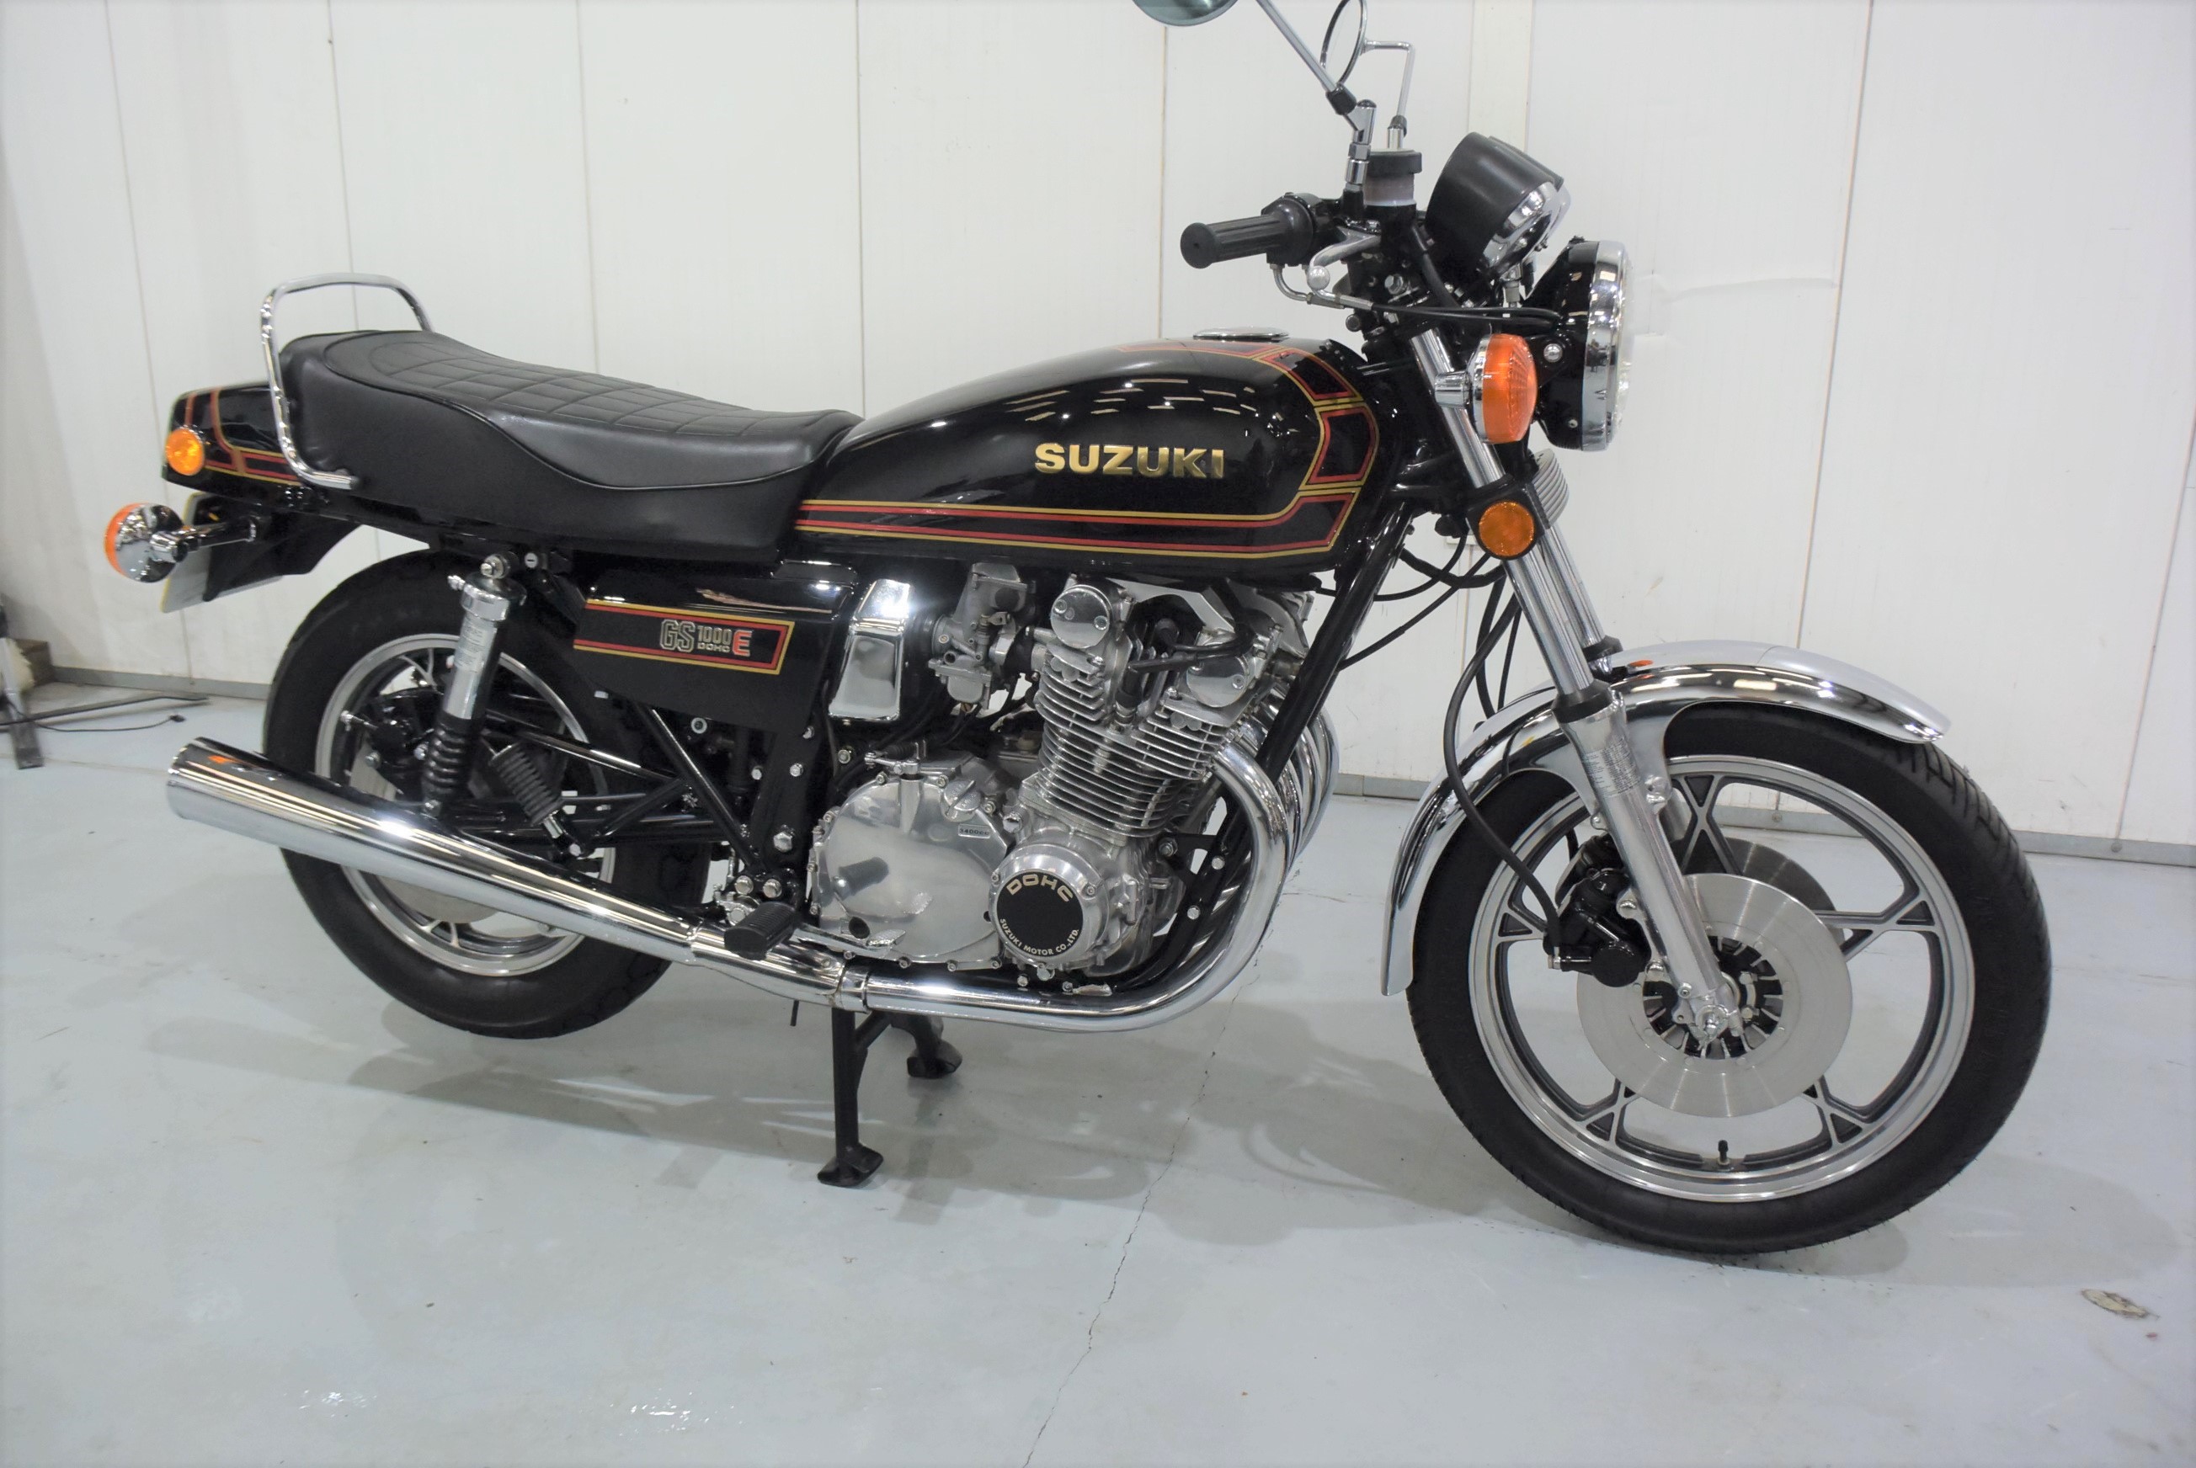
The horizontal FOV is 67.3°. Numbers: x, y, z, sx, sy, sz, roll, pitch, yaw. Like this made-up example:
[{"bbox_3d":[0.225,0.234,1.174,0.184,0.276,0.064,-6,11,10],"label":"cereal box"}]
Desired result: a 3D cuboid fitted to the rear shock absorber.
[{"bbox_3d":[-0.742,-0.052,1.934,0.070,0.350,0.070,25,20,9],"label":"rear shock absorber"}]

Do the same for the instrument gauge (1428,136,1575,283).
[{"bbox_3d":[0.378,-0.502,1.569,0.112,0.102,0.102,38,21,5],"label":"instrument gauge"}]

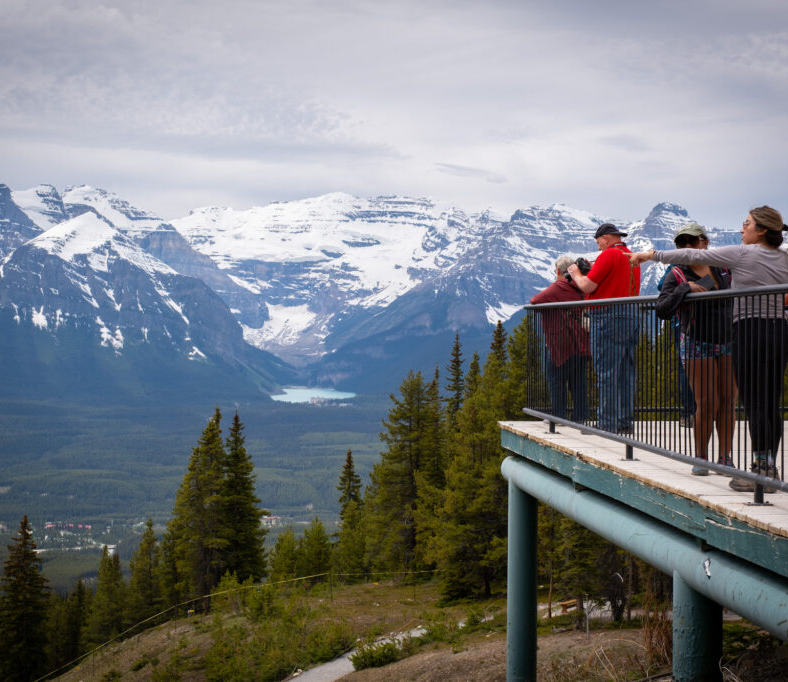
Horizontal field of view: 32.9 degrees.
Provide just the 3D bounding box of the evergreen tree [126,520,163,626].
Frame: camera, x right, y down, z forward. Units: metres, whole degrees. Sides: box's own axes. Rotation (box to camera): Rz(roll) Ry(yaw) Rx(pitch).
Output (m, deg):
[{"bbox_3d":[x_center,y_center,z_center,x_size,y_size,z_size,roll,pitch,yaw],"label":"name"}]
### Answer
[{"bbox_3d":[-10.993,10.264,59.000,1.750,4.860,1.750,0,0,0],"label":"evergreen tree"}]

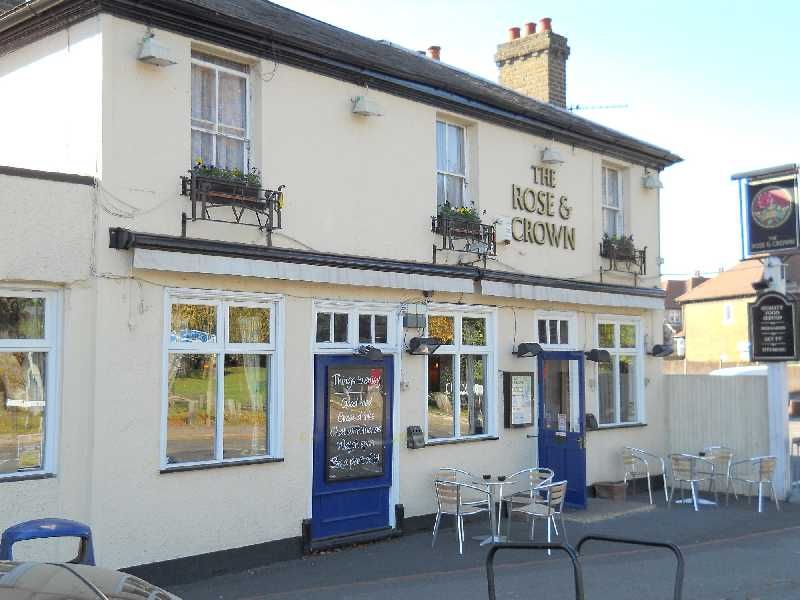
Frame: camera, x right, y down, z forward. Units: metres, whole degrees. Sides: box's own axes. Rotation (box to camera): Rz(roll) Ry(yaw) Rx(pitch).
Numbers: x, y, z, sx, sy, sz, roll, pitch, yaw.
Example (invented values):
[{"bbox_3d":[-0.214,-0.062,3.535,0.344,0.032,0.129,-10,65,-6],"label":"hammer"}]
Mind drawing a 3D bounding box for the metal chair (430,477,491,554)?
[{"bbox_3d":[0.686,2.314,11.024,0.537,0.740,0.588,-2,-4,41],"label":"metal chair"}]

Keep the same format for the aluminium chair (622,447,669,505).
[{"bbox_3d":[3.568,2.585,14.930,0.578,0.740,0.527,-2,-4,41],"label":"aluminium chair"}]

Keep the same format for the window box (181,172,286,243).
[{"bbox_3d":[-1.644,-0.897,10.076,0.240,0.630,1.130,-3,-5,42],"label":"window box"}]

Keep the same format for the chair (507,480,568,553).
[{"bbox_3d":[1.530,2.367,11.205,0.560,0.725,0.540,-3,-4,39],"label":"chair"}]

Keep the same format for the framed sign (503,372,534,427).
[{"bbox_3d":[1.651,1.393,14.123,0.100,0.765,0.620,-3,-4,42],"label":"framed sign"}]

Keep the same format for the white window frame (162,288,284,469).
[{"bbox_3d":[-1.714,0.768,10.032,0.130,1.700,1.515,-3,-5,42],"label":"white window frame"}]

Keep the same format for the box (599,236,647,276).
[{"bbox_3d":[3.574,-0.724,16.252,0.280,0.570,1.050,-3,-4,42],"label":"box"}]

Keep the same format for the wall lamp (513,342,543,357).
[{"bbox_3d":[1.776,0.689,14.152,0.300,0.195,0.290,-3,-4,42],"label":"wall lamp"}]

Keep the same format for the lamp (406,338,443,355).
[{"bbox_3d":[0.295,0.560,12.510,0.300,0.220,0.320,-3,-4,42],"label":"lamp"}]

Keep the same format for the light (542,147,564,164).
[{"bbox_3d":[2.168,-2.055,14.335,0.220,0.240,0.290,-3,-5,42],"label":"light"}]

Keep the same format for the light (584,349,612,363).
[{"bbox_3d":[2.796,0.785,14.444,0.314,0.187,0.243,-2,-4,41],"label":"light"}]

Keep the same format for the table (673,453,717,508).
[{"bbox_3d":[4.287,2.594,14.689,0.618,0.709,0.618,-2,-4,41],"label":"table"}]

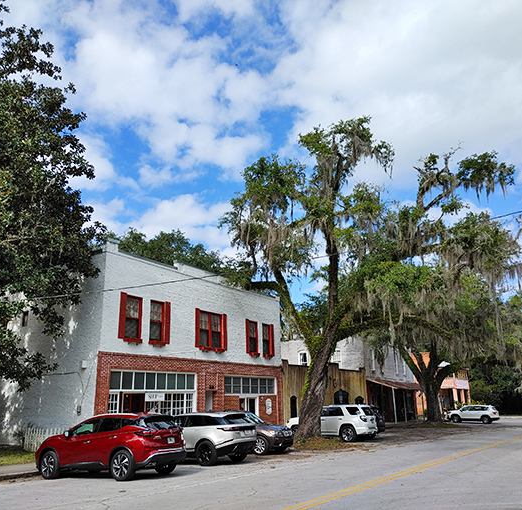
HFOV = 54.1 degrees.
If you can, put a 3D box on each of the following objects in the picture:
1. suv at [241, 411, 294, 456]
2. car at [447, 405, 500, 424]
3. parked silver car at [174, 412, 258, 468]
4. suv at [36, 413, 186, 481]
[{"bbox_3d":[-0.690,7.680,22.300,4.650,1.670,1.900,-12,-19,33],"label":"suv"},{"bbox_3d":[20.936,15.671,50.314,4.880,1.740,1.940,-11,-18,31],"label":"car"},{"bbox_3d":[-2.360,6.540,18.400,4.800,1.670,1.970,-12,-19,33],"label":"parked silver car"},{"bbox_3d":[-4.410,5.580,15.000,4.890,1.690,1.920,-10,-18,28],"label":"suv"}]

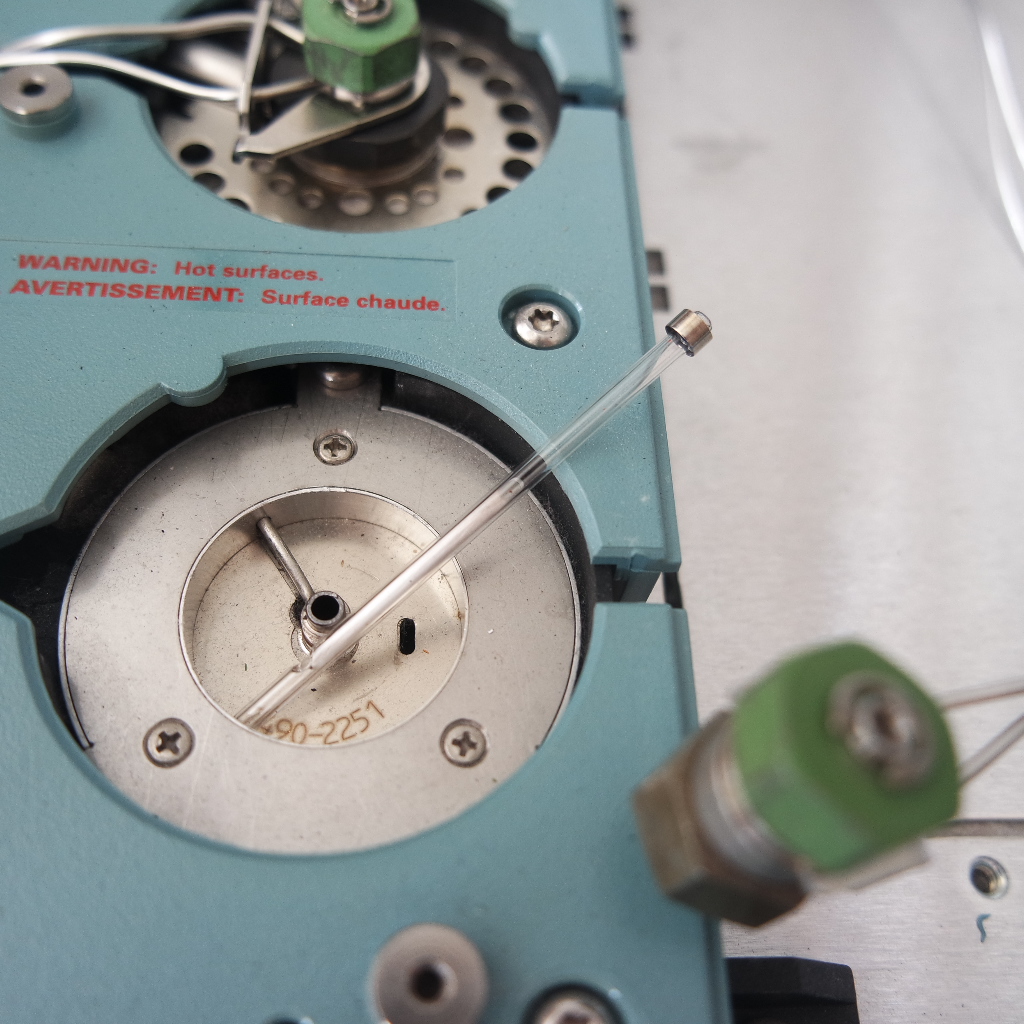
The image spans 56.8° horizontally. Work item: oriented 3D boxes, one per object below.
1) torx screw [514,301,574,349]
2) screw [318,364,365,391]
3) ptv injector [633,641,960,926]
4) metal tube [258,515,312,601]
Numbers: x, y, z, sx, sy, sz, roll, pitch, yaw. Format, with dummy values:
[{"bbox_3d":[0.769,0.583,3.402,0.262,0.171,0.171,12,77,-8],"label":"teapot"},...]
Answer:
[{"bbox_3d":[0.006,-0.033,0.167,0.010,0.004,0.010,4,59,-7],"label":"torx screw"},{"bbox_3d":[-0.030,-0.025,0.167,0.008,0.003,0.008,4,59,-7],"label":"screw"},{"bbox_3d":[0.030,0.031,0.106,0.022,0.034,0.022,8,57,-13],"label":"ptv injector"},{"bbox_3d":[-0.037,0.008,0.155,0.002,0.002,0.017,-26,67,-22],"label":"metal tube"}]

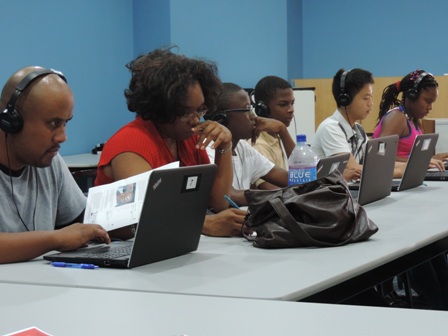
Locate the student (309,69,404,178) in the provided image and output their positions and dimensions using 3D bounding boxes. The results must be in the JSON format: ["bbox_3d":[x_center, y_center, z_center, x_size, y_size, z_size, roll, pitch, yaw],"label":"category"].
[{"bbox_3d":[0.583,0.195,4.921,0.660,1.235,0.450,1,4,28],"label":"student"}]

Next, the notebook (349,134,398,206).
[{"bbox_3d":[0.463,0.004,4.299,0.270,0.236,0.342,1,4,28],"label":"notebook"}]

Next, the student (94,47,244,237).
[{"bbox_3d":[-0.119,0.281,3.444,0.670,1.265,0.480,1,4,32],"label":"student"}]

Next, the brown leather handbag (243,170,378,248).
[{"bbox_3d":[0.238,0.107,3.143,0.355,0.178,0.230,-1,4,-7],"label":"brown leather handbag"}]

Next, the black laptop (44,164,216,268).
[{"bbox_3d":[-0.224,0.105,2.869,0.299,0.230,0.342,1,4,26],"label":"black laptop"}]

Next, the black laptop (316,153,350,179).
[{"bbox_3d":[0.213,0.056,3.757,0.308,0.207,0.322,1,4,25],"label":"black laptop"}]

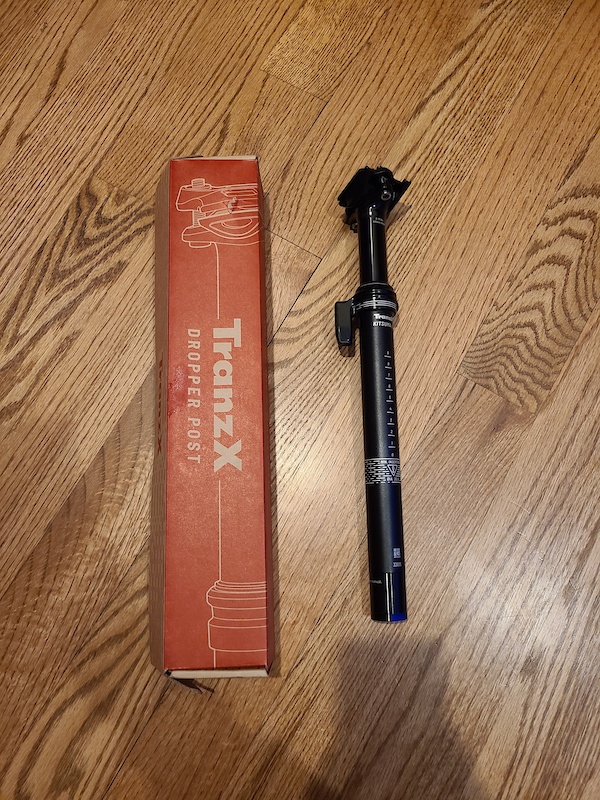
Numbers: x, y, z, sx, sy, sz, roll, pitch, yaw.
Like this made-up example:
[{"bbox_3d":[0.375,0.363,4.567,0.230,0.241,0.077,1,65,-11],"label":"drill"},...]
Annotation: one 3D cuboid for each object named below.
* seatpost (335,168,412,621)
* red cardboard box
[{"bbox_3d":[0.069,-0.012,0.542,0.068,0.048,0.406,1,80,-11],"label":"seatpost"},{"bbox_3d":[-0.078,0.003,0.529,0.095,0.058,0.437,-2,80,-1],"label":"red cardboard box"}]

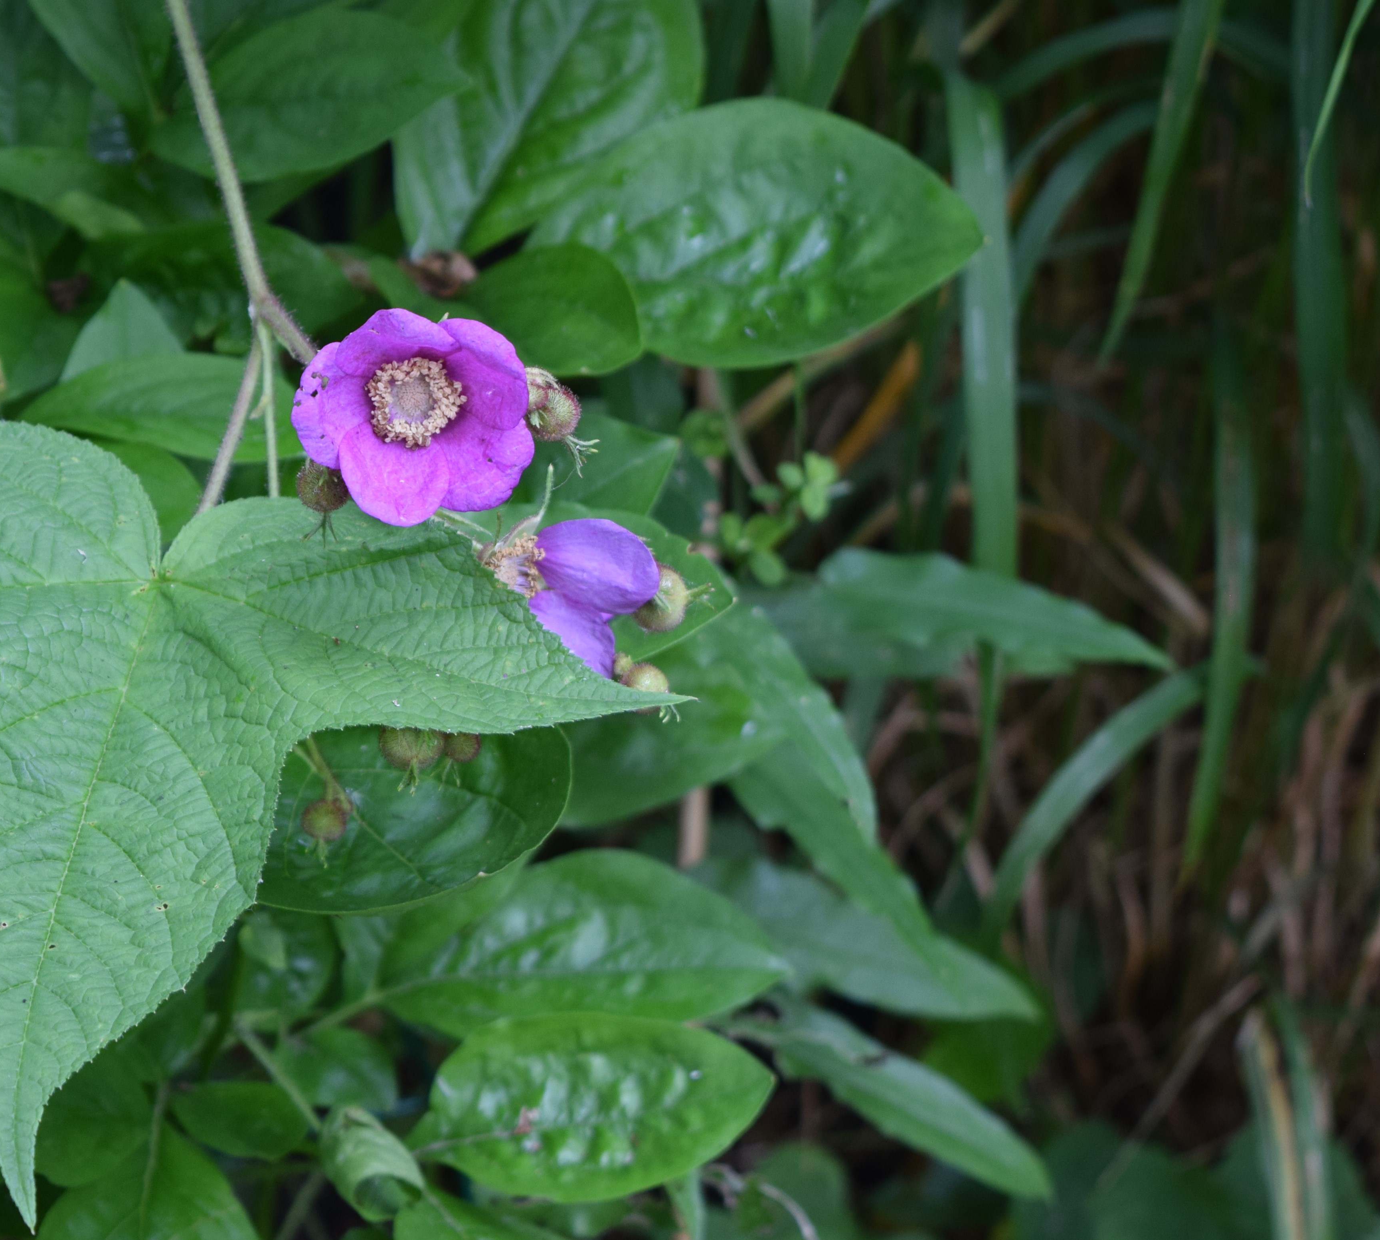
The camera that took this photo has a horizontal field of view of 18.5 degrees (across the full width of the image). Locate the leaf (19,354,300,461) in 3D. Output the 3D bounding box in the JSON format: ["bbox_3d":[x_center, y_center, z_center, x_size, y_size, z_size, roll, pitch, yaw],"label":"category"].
[{"bbox_3d":[-0.108,-0.043,0.880,0.064,0.010,0.027,5,44,5],"label":"leaf"}]

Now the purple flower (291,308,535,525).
[{"bbox_3d":[-0.049,-0.036,0.755,0.043,0.038,0.020,0,0,-2],"label":"purple flower"}]

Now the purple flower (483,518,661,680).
[{"bbox_3d":[-0.022,-0.004,0.790,0.031,0.030,0.024,-3,7,30],"label":"purple flower"}]

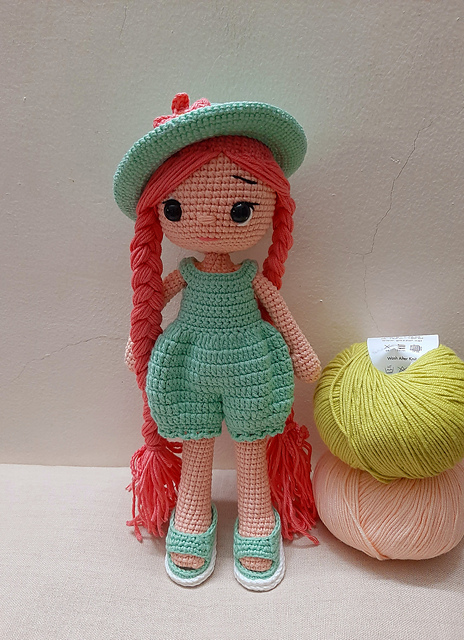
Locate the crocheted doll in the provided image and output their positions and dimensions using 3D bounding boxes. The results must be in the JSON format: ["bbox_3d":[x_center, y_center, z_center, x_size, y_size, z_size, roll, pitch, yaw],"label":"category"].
[{"bbox_3d":[-0.008,0.009,0.300,0.122,0.275,0.098,-1,9,5],"label":"crocheted doll"}]

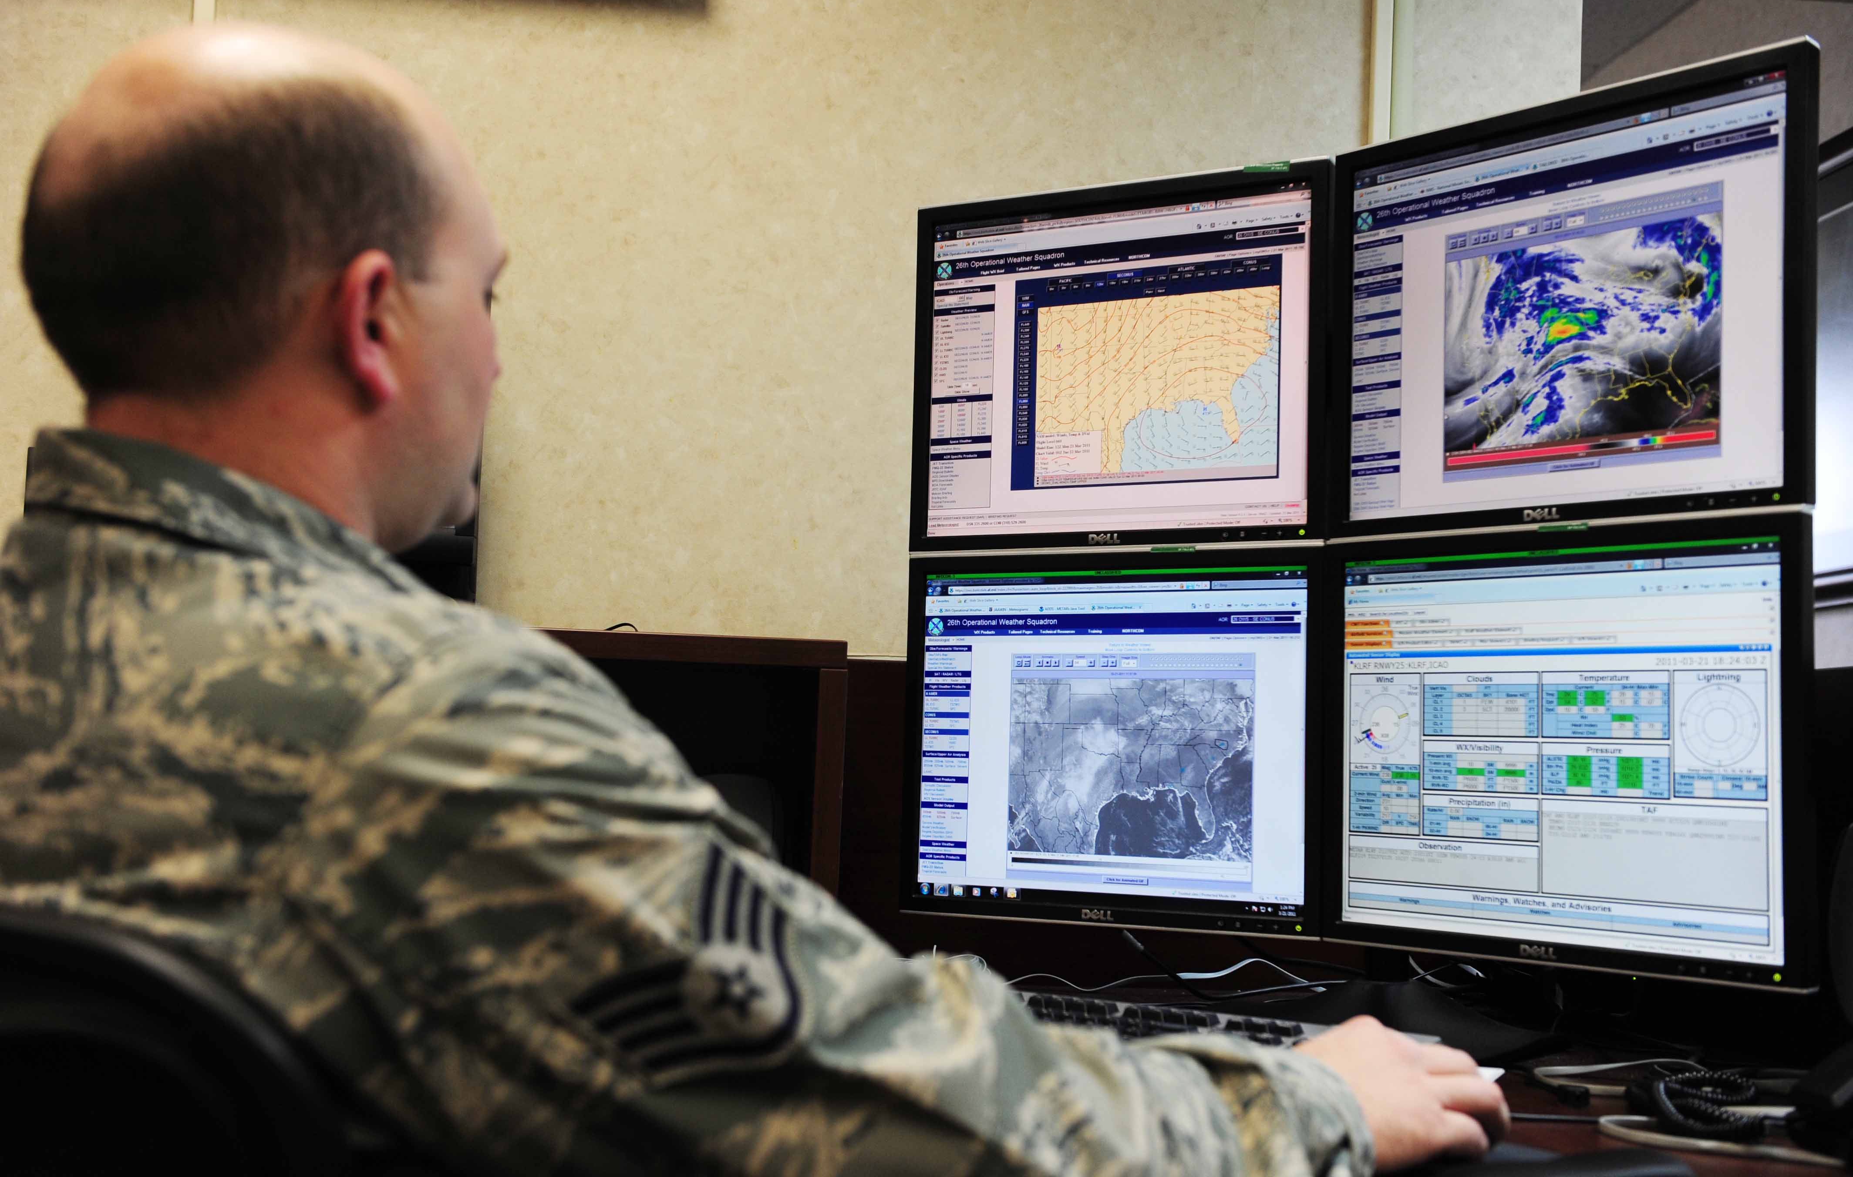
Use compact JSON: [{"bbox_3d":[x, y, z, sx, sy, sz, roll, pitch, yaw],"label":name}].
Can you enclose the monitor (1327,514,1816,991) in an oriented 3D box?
[{"bbox_3d":[0.493,0.122,1.595,0.060,0.333,0.411,5,-5,-42],"label":"monitor"}]

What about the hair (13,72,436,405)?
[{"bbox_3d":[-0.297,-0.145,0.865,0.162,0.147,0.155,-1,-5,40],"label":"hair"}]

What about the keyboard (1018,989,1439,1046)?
[{"bbox_3d":[0.120,0.315,1.450,0.450,0.032,0.157,-1,-5,35],"label":"keyboard"}]

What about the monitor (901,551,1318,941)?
[{"bbox_3d":[0.173,0.135,1.859,0.411,0.333,0.060,0,-5,30],"label":"monitor"}]

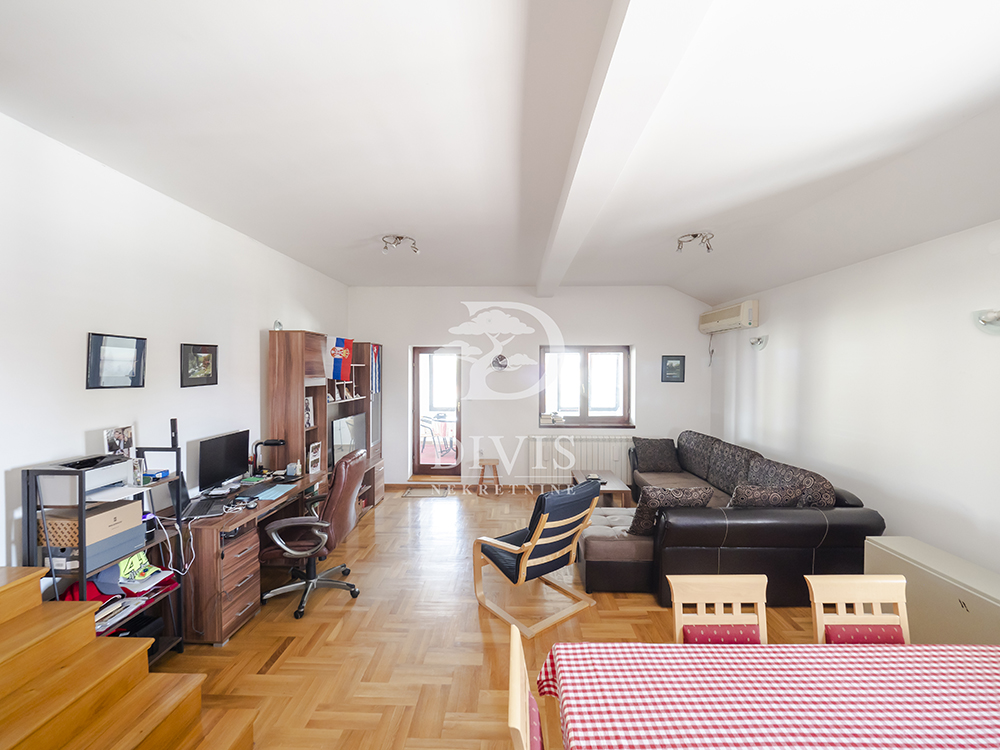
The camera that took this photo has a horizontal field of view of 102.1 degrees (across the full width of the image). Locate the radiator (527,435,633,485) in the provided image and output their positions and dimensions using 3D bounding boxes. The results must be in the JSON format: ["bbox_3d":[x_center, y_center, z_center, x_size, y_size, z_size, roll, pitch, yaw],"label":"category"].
[{"bbox_3d":[1.130,1.185,5.716,1.445,0.670,0.100,0,1,2],"label":"radiator"}]

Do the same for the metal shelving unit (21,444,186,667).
[{"bbox_3d":[-2.143,1.077,2.249,0.300,1.270,0.590,0,1,1],"label":"metal shelving unit"}]

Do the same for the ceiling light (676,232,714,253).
[{"bbox_3d":[1.727,-1.182,3.587,0.330,0.140,0.270,0,1,1],"label":"ceiling light"}]

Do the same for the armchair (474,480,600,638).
[{"bbox_3d":[0.270,1.237,3.054,0.660,0.950,0.730,-1,1,-39],"label":"armchair"}]

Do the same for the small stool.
[{"bbox_3d":[-0.150,1.449,5.724,0.290,0.460,0.250,0,1,2],"label":"small stool"}]

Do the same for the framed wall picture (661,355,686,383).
[{"bbox_3d":[2.527,-0.092,5.907,0.340,0.390,0.025,0,1,1],"label":"framed wall picture"}]

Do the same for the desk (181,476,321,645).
[{"bbox_3d":[-2.018,1.320,3.277,0.550,0.750,1.460,0,1,1],"label":"desk"}]

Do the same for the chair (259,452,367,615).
[{"bbox_3d":[-1.415,1.155,3.119,0.680,1.090,0.650,0,1,5],"label":"chair"}]

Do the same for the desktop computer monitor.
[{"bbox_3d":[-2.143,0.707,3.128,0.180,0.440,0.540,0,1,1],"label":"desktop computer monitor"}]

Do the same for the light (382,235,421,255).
[{"bbox_3d":[-0.902,-1.193,3.669,0.330,0.140,0.270,0,1,1],"label":"light"}]

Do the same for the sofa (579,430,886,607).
[{"bbox_3d":[1.813,1.242,4.204,2.260,0.900,2.520,0,1,1],"label":"sofa"}]

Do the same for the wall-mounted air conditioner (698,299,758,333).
[{"bbox_3d":[2.978,-0.749,5.270,0.210,0.330,0.940,0,1,1],"label":"wall-mounted air conditioner"}]

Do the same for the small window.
[{"bbox_3d":[1.242,0.147,5.941,1.380,1.160,0.150,0,1,2],"label":"small window"}]

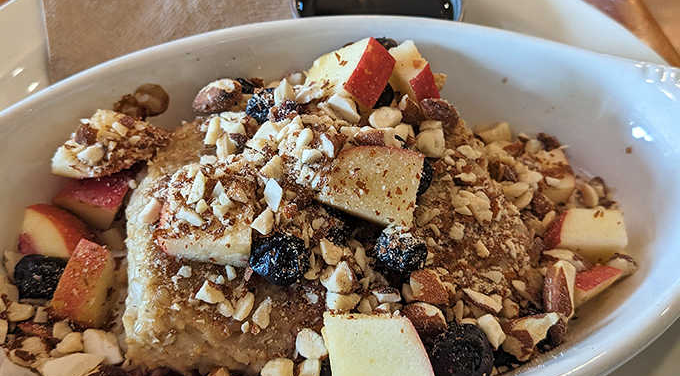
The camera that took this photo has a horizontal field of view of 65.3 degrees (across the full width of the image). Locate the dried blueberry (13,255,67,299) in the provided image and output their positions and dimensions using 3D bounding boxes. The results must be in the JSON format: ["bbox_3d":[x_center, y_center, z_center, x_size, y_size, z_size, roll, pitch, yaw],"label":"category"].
[{"bbox_3d":[-0.086,0.026,0.154,0.015,0.012,0.014,2,59,0],"label":"dried blueberry"}]

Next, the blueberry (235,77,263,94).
[{"bbox_3d":[-0.032,-0.035,0.185,0.012,0.009,0.010,2,59,0],"label":"blueberry"}]

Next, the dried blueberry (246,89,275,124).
[{"bbox_3d":[-0.025,-0.026,0.172,0.011,0.011,0.012,2,59,0],"label":"dried blueberry"}]

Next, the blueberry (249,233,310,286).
[{"bbox_3d":[-0.017,0.019,0.145,0.017,0.013,0.015,2,59,0],"label":"blueberry"}]

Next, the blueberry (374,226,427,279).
[{"bbox_3d":[0.017,0.018,0.146,0.015,0.014,0.015,2,59,0],"label":"blueberry"}]

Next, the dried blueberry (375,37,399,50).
[{"bbox_3d":[0.016,-0.049,0.190,0.012,0.009,0.011,2,59,0],"label":"dried blueberry"}]

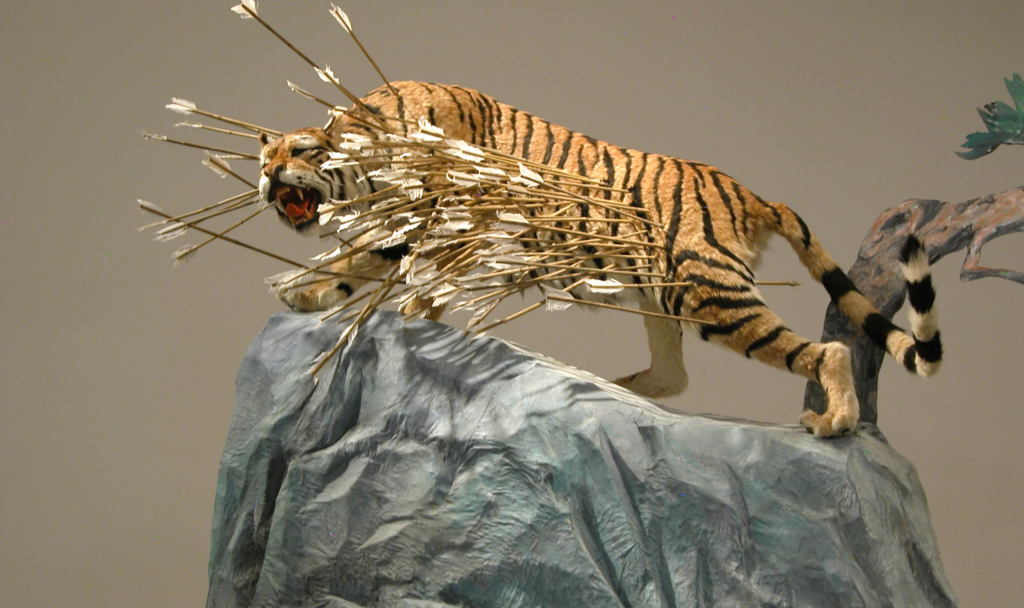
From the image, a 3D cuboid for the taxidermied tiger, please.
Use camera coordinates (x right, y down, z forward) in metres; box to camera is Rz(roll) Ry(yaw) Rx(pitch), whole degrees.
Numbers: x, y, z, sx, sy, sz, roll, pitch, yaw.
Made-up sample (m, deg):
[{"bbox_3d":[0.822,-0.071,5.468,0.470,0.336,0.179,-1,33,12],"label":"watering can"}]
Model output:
[{"bbox_3d":[0.264,-0.121,6.500,1.980,0.710,0.520,14,-9,-10],"label":"taxidermied tiger"}]

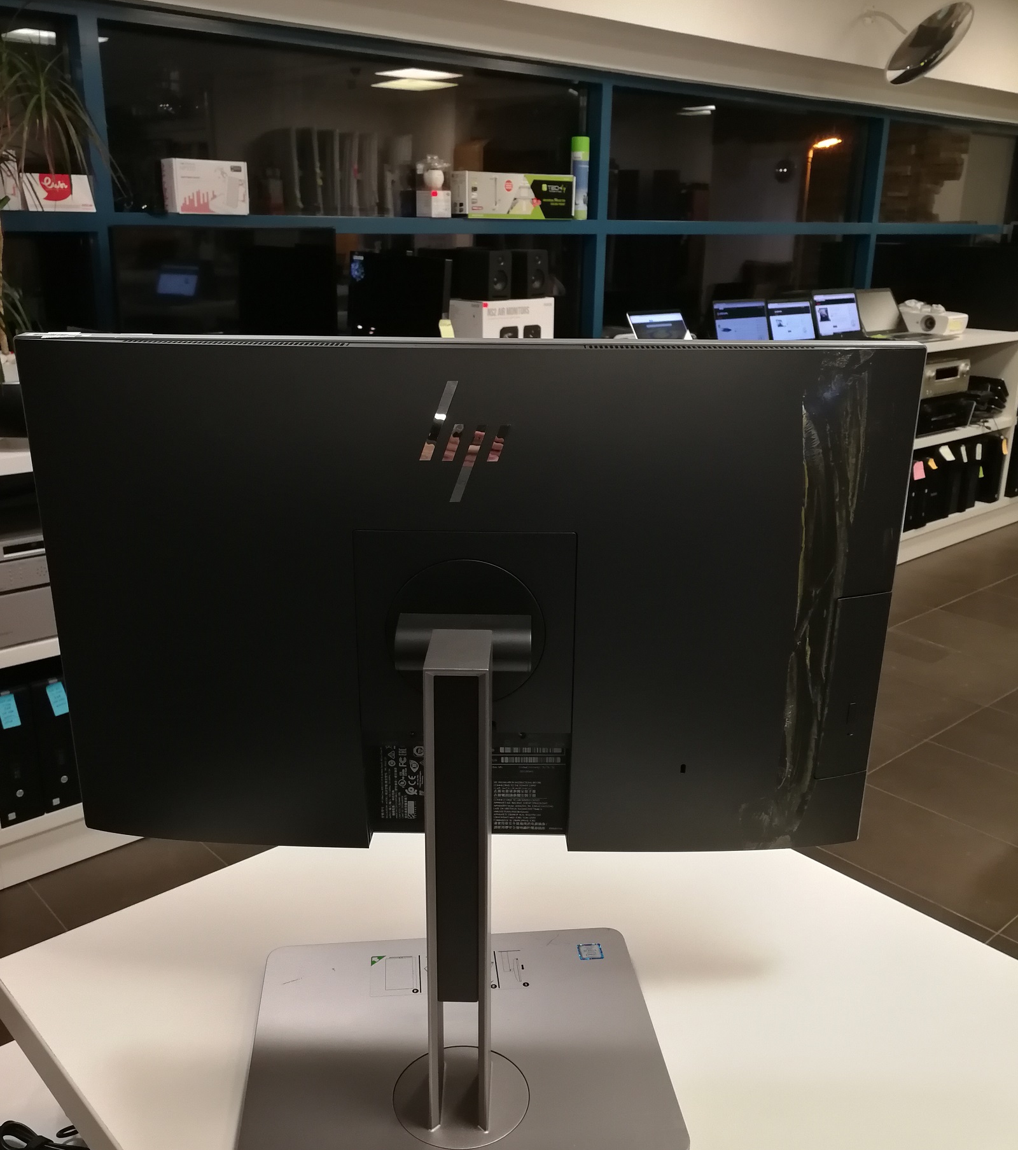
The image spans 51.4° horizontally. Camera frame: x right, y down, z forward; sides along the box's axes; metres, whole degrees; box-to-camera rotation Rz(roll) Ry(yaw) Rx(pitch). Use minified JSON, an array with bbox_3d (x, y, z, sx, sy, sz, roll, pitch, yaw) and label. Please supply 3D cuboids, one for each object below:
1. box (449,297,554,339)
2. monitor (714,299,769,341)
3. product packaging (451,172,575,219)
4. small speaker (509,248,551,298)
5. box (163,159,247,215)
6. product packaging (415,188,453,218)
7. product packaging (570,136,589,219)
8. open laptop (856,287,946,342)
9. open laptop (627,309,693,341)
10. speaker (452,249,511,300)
[{"bbox_3d":[-0.033,-0.768,3.454,0.315,0.262,0.190,-16,25,-41],"label":"box"},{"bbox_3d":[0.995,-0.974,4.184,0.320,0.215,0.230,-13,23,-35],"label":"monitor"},{"bbox_3d":[0.016,-1.258,3.519,0.426,0.141,0.097,-12,23,-33],"label":"product packaging"},{"bbox_3d":[0.041,-0.991,3.477,0.092,0.148,0.154,-16,26,-41],"label":"small speaker"},{"bbox_3d":[-0.850,-1.089,2.980,0.210,0.141,0.081,-14,23,-37],"label":"box"},{"bbox_3d":[-0.247,-1.221,3.491,0.078,0.082,0.084,-14,24,-38],"label":"product packaging"},{"bbox_3d":[0.250,-1.398,3.739,0.063,0.274,0.063,1,19,0],"label":"product packaging"},{"bbox_3d":[1.822,-1.198,4.889,0.340,0.212,0.355,-15,24,-39],"label":"open laptop"},{"bbox_3d":[0.648,-0.875,3.922,0.297,0.188,0.312,-14,23,-37],"label":"open laptop"},{"bbox_3d":[-0.080,-0.961,3.378,0.094,0.147,0.154,-16,26,-41],"label":"speaker"}]

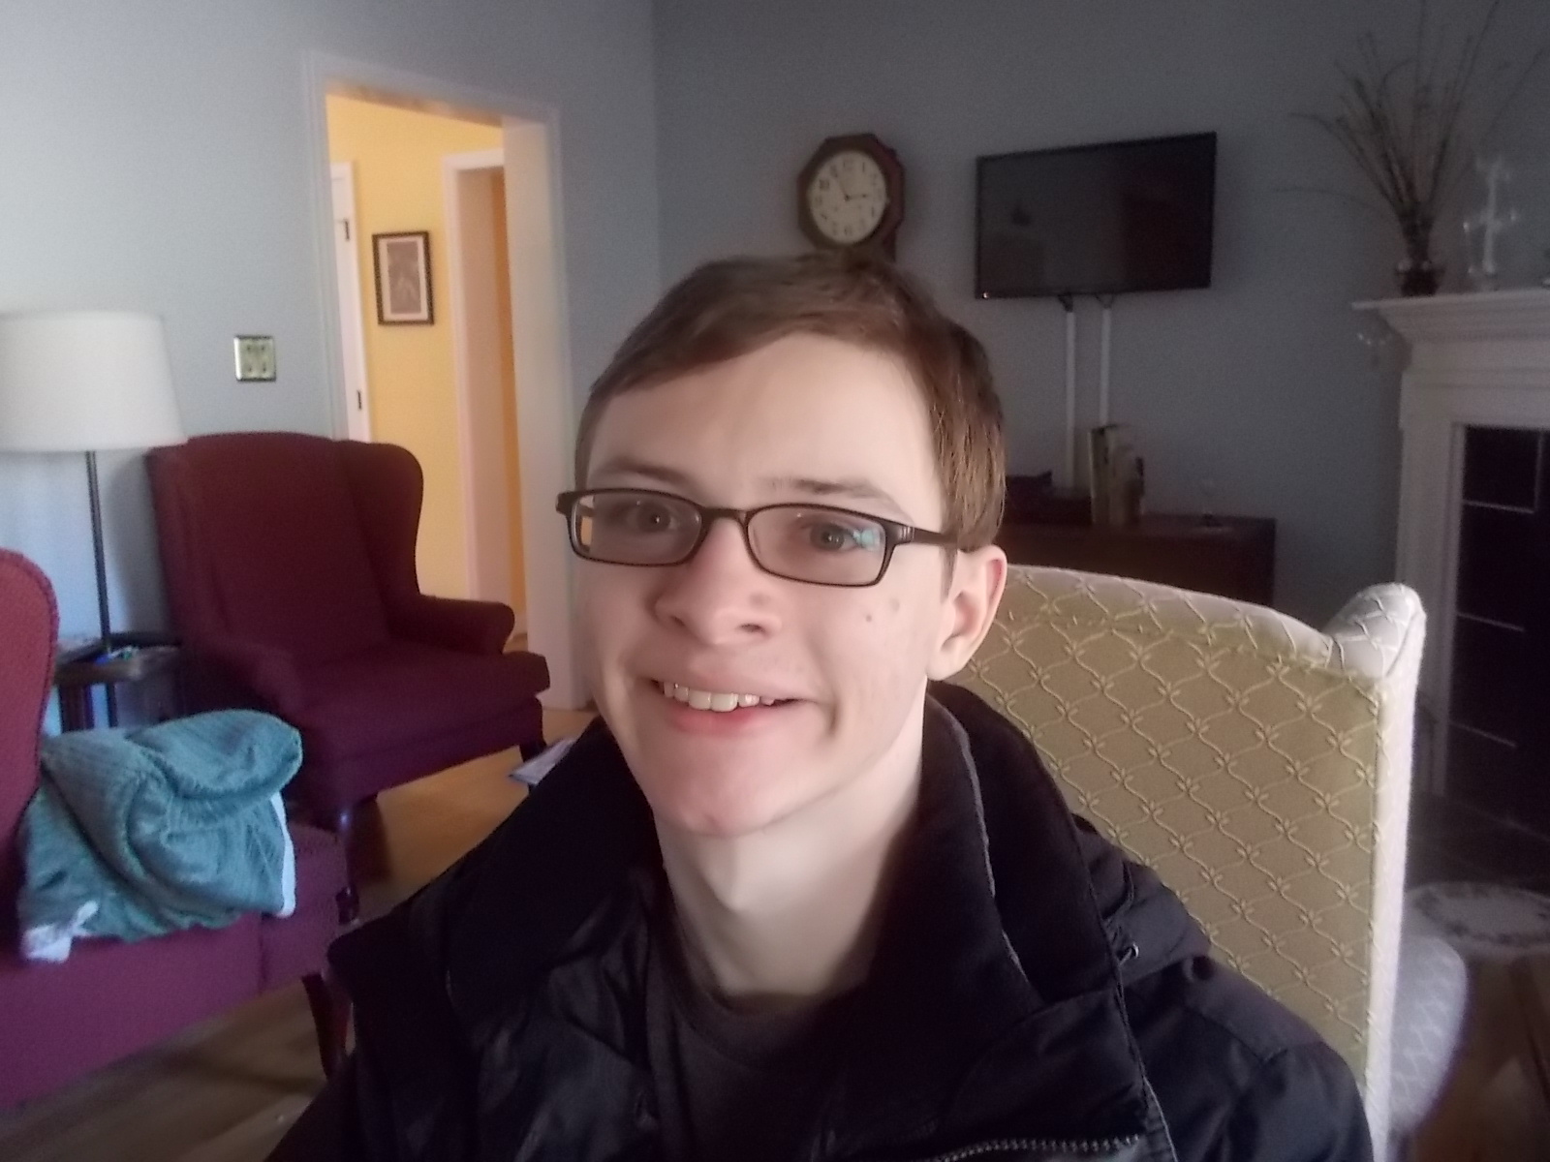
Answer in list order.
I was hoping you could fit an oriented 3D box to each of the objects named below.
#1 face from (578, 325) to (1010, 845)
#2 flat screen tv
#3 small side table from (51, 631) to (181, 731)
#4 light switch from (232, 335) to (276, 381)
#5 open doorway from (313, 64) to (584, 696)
[{"bbox_3d":[0.012,-0.003,0.500,0.150,0.190,0.125,2,2,14],"label":"face"},{"bbox_3d":[0.968,-1.096,3.955,0.737,0.432,0.070,5,11,33],"label":"flat screen tv"},{"bbox_3d":[-1.515,0.458,3.047,0.380,0.610,0.380,5,11,33],"label":"small side table"},{"bbox_3d":[-1.416,-0.607,3.550,0.015,0.124,0.124,5,11,33],"label":"light switch"},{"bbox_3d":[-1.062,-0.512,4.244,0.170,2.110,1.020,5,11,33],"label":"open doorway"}]

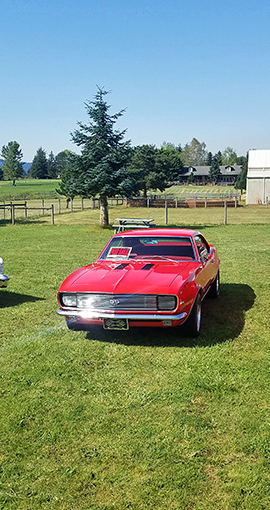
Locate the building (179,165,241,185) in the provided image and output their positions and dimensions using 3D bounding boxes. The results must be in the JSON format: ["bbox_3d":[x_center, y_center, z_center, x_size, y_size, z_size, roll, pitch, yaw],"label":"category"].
[{"bbox_3d":[21.677,-23.327,151.270,18.953,5.523,11.000,0,7,0],"label":"building"}]

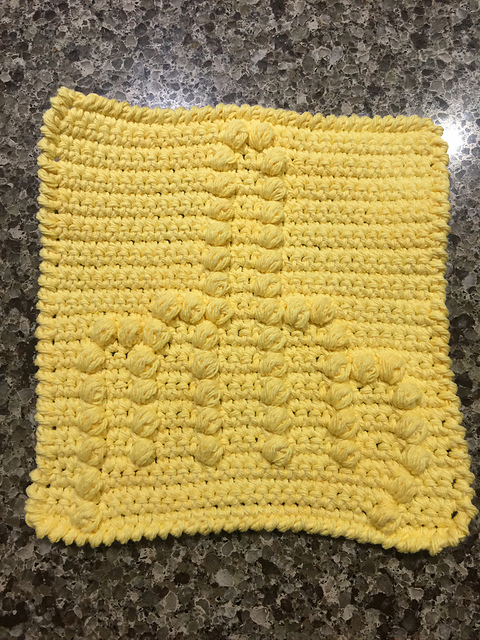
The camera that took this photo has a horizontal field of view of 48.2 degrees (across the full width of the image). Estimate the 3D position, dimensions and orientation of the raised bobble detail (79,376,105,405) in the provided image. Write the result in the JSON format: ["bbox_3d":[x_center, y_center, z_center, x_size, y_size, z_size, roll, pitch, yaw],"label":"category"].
[{"bbox_3d":[-0.078,0.037,0.281,0.014,0.009,0.014,0,81,0],"label":"raised bobble detail"}]

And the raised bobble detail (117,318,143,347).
[{"bbox_3d":[-0.061,0.007,0.299,0.014,0.009,0.016,0,81,0],"label":"raised bobble detail"}]

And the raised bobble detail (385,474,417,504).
[{"bbox_3d":[0.084,0.088,0.279,0.015,0.008,0.014,0,81,0],"label":"raised bobble detail"}]

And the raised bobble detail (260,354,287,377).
[{"bbox_3d":[0.017,0.024,0.283,0.014,0.009,0.013,0,81,0],"label":"raised bobble detail"}]

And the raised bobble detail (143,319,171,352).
[{"bbox_3d":[-0.046,0.009,0.299,0.016,0.009,0.018,0,81,0],"label":"raised bobble detail"}]

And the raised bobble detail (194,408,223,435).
[{"bbox_3d":[-0.017,0.054,0.284,0.015,0.008,0.014,0,81,0],"label":"raised bobble detail"}]

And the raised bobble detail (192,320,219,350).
[{"bbox_3d":[-0.019,0.009,0.299,0.015,0.009,0.016,0,81,0],"label":"raised bobble detail"}]

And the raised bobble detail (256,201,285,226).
[{"bbox_3d":[0.018,-0.060,0.303,0.014,0.008,0.013,0,81,0],"label":"raised bobble detail"}]

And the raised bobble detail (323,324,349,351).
[{"bbox_3d":[0.051,0.009,0.285,0.014,0.009,0.014,0,81,0],"label":"raised bobble detail"}]

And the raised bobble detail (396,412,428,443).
[{"bbox_3d":[0.089,0.056,0.278,0.016,0.009,0.016,0,78,0],"label":"raised bobble detail"}]

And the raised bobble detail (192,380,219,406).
[{"bbox_3d":[-0.018,0.039,0.287,0.015,0.010,0.013,0,78,0],"label":"raised bobble detail"}]

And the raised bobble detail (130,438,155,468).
[{"bbox_3d":[-0.050,0.069,0.281,0.014,0.010,0.014,0,78,0],"label":"raised bobble detail"}]

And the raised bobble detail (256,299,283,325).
[{"bbox_3d":[0.016,-0.005,0.294,0.014,0.008,0.014,0,81,0],"label":"raised bobble detail"}]

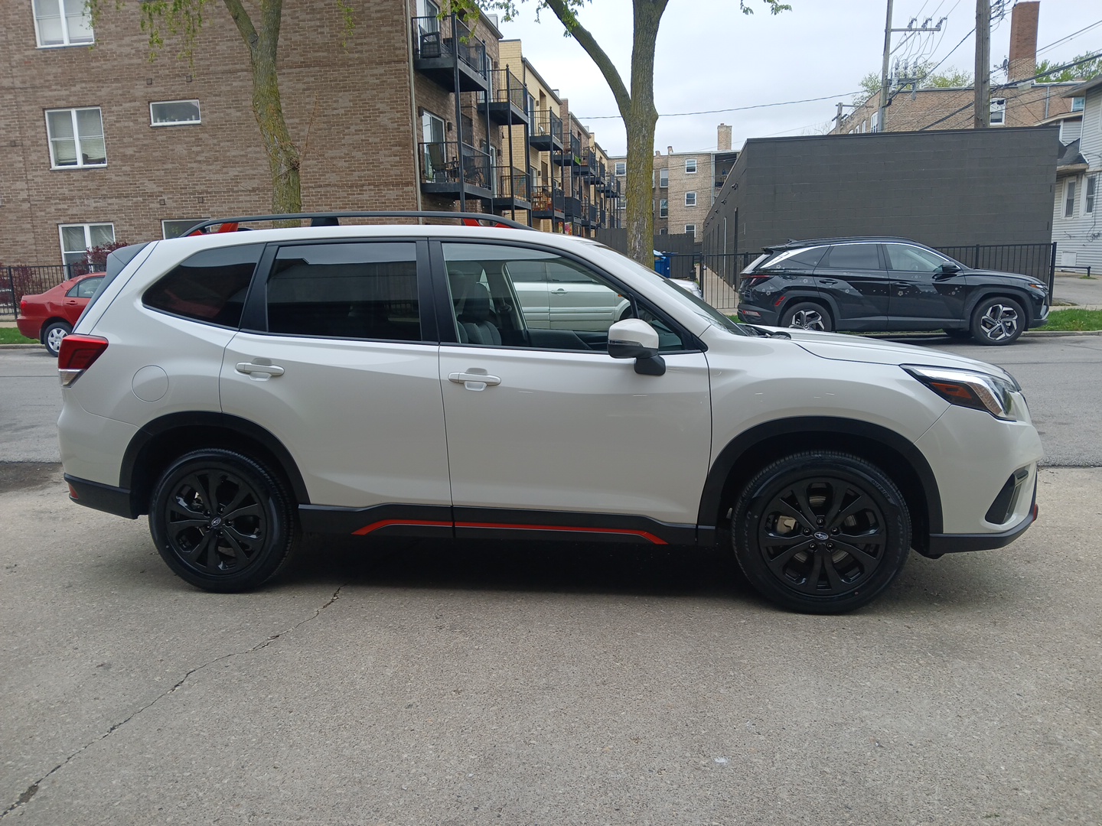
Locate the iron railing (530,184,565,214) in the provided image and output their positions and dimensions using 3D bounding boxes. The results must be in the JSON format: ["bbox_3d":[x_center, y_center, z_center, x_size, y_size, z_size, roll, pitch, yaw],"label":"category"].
[{"bbox_3d":[-0.095,-10.445,41.506,1.109,1.497,3.697,0,11,9],"label":"iron railing"}]

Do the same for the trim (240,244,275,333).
[{"bbox_3d":[-1.296,-0.557,3.671,0.155,0.390,0.090,0,11,9],"label":"trim"}]

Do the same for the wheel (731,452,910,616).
[{"bbox_3d":[1.119,0.480,3.467,0.700,0.700,0.225,0,10,9],"label":"wheel"}]

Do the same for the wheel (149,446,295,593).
[{"bbox_3d":[-1.517,0.478,3.890,0.700,0.700,0.225,0,10,9],"label":"wheel"}]

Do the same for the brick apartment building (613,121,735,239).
[{"bbox_3d":[12.803,-20.637,83.153,14.000,12.200,11.000,0,11,9],"label":"brick apartment building"}]

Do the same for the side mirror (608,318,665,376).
[{"bbox_3d":[0.342,-0.265,3.295,0.215,0.230,0.190,0,11,9],"label":"side mirror"}]

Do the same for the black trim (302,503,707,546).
[{"bbox_3d":[-0.257,0.469,3.599,1.775,0.148,0.075,0,11,9],"label":"black trim"}]

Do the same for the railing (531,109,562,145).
[{"bbox_3d":[-0.200,-14.008,40.839,1.109,1.232,3.697,0,11,9],"label":"railing"}]

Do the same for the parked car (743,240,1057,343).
[{"bbox_3d":[5.170,-1.920,12.990,4.630,1.675,1.880,-1,10,5],"label":"parked car"}]

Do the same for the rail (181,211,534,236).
[{"bbox_3d":[-0.916,-0.855,3.775,1.730,0.122,0.070,0,10,9],"label":"rail"}]

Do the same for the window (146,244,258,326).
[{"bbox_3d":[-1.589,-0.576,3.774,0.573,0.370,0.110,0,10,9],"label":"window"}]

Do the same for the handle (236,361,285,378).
[{"bbox_3d":[-1.275,-0.191,3.637,0.230,0.052,0.055,0,10,9],"label":"handle"}]

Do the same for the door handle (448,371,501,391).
[{"bbox_3d":[-0.315,-0.135,3.468,0.230,0.065,0.050,0,11,9],"label":"door handle"}]

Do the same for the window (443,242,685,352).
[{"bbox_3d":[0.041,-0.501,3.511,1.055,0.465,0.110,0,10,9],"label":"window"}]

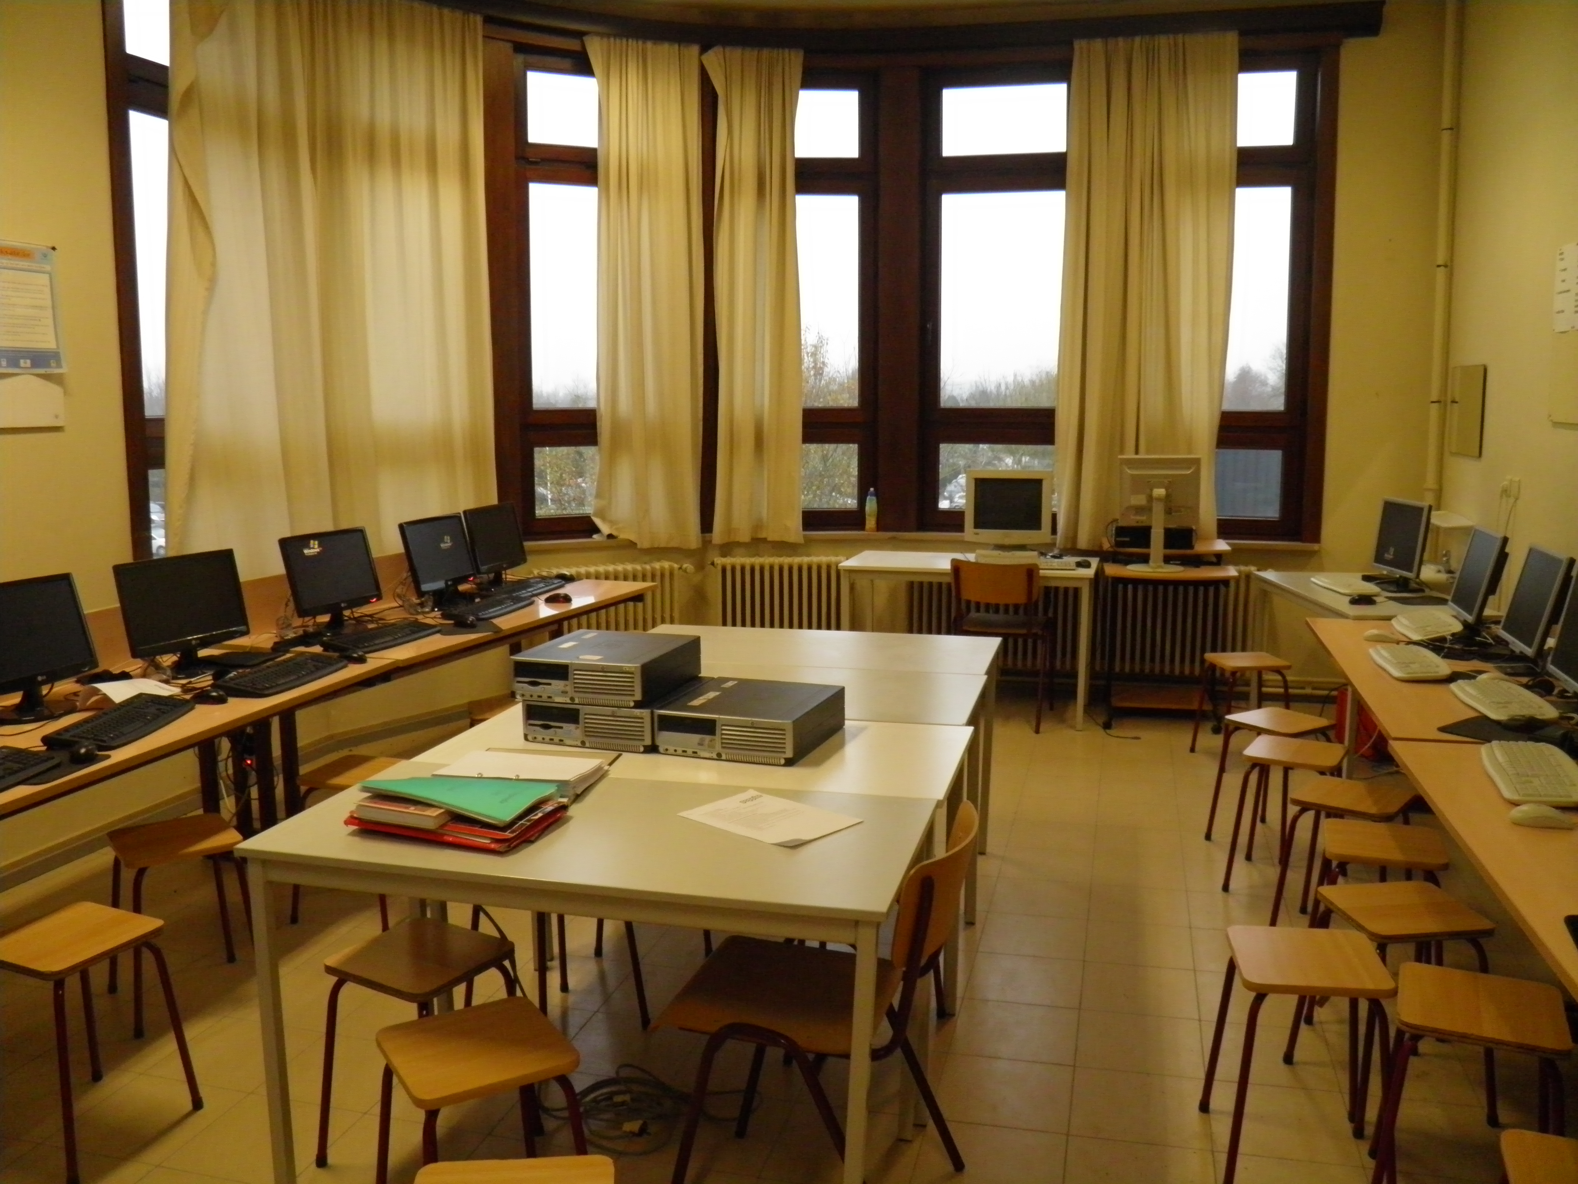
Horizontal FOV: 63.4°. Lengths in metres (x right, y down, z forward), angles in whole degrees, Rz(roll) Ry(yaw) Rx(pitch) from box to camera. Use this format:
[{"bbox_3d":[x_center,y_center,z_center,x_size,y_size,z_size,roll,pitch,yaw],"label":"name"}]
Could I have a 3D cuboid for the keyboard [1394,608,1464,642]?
[{"bbox_3d":[2.245,0.110,4.497,0.165,0.028,0.440,-10,6,16],"label":"keyboard"}]

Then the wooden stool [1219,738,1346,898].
[{"bbox_3d":[1.604,0.721,4.074,0.325,0.452,0.325,5,10,30],"label":"wooden stool"}]

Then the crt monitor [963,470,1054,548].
[{"bbox_3d":[1.099,-0.382,6.295,0.420,0.445,0.420,2,9,14],"label":"crt monitor"}]

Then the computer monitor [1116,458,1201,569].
[{"bbox_3d":[1.837,-0.391,6.322,0.410,0.545,0.230,1,9,7],"label":"computer monitor"}]

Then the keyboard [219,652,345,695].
[{"bbox_3d":[-1.472,0.240,3.734,0.165,0.035,0.450,1,9,11],"label":"keyboard"}]

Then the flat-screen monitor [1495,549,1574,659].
[{"bbox_3d":[2.231,0.049,3.818,0.190,0.370,0.375,2,9,14],"label":"flat-screen monitor"}]

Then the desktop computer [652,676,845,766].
[{"bbox_3d":[-0.087,0.306,3.076,0.338,0.100,0.379,3,9,20],"label":"desktop computer"}]

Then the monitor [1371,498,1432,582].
[{"bbox_3d":[2.579,-0.196,5.363,0.200,0.380,0.375,0,9,-2],"label":"monitor"}]

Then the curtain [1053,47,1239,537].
[{"bbox_3d":[1.776,-1.477,6.370,0.810,2.520,0.160,2,9,15],"label":"curtain"}]

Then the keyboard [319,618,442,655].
[{"bbox_3d":[-1.391,0.157,4.406,0.165,0.035,0.445,3,9,20],"label":"keyboard"}]

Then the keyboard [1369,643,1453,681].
[{"bbox_3d":[1.878,0.206,3.865,0.160,0.035,0.435,2,9,14],"label":"keyboard"}]

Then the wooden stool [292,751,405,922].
[{"bbox_3d":[-1.319,0.766,3.958,0.330,0.448,0.330,2,9,10],"label":"wooden stool"}]

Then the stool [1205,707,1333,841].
[{"bbox_3d":[1.711,0.665,4.461,0.325,0.452,0.325,-6,10,-34],"label":"stool"}]

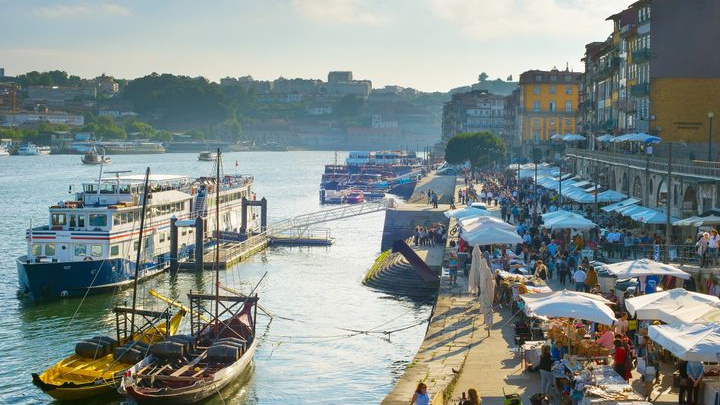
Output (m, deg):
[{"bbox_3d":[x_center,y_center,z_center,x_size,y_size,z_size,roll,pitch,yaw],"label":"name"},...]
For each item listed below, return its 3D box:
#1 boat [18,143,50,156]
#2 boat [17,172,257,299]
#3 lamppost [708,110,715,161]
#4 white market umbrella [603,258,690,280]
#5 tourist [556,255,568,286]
[{"bbox_3d":[-190.551,-30.503,585.000,20.000,6.500,5.500,2,4,30],"label":"boat"},{"bbox_3d":[-18.992,1.136,97.206,6.600,8.900,50.000,0,4,7],"label":"boat"},{"bbox_3d":[30.954,-5.620,88.000,0.500,4.750,0.500,-1,4,-17],"label":"lamppost"},{"bbox_3d":[12.083,3.829,42.000,3.050,2.740,3.050,0,4,6],"label":"white market umbrella"},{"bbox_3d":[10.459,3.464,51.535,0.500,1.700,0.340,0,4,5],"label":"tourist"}]

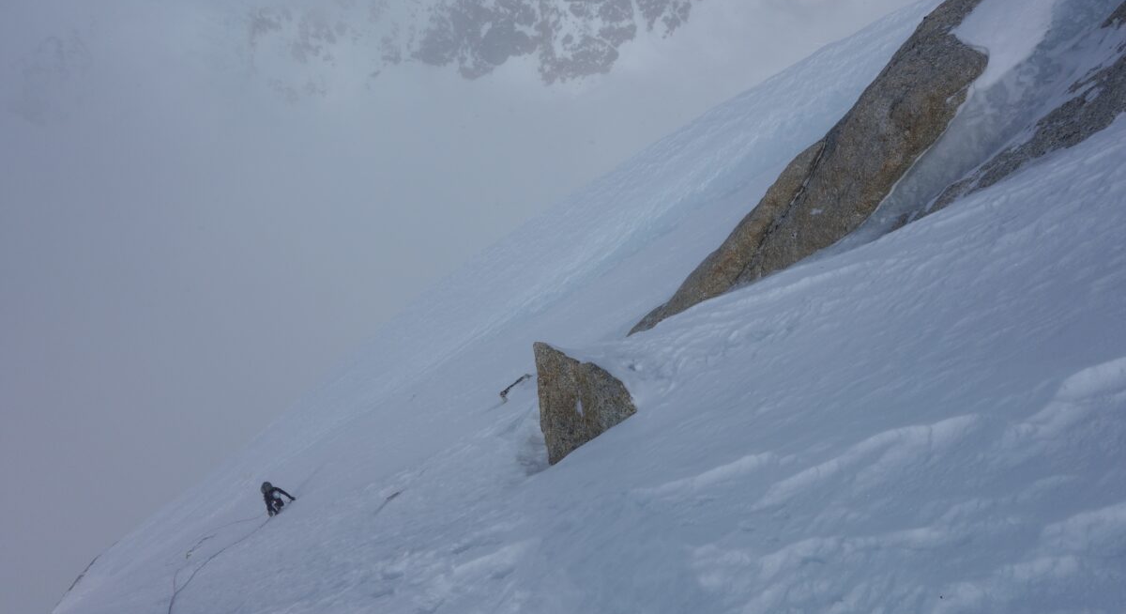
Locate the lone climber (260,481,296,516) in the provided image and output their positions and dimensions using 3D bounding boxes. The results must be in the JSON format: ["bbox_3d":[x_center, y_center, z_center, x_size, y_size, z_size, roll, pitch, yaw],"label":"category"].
[{"bbox_3d":[-7.281,4.869,22.345,0.700,1.150,0.700,28,43,35],"label":"lone climber"}]

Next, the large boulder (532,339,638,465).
[{"bbox_3d":[0.218,0.907,8.247,1.000,1.100,0.800,5,34,7],"label":"large boulder"}]

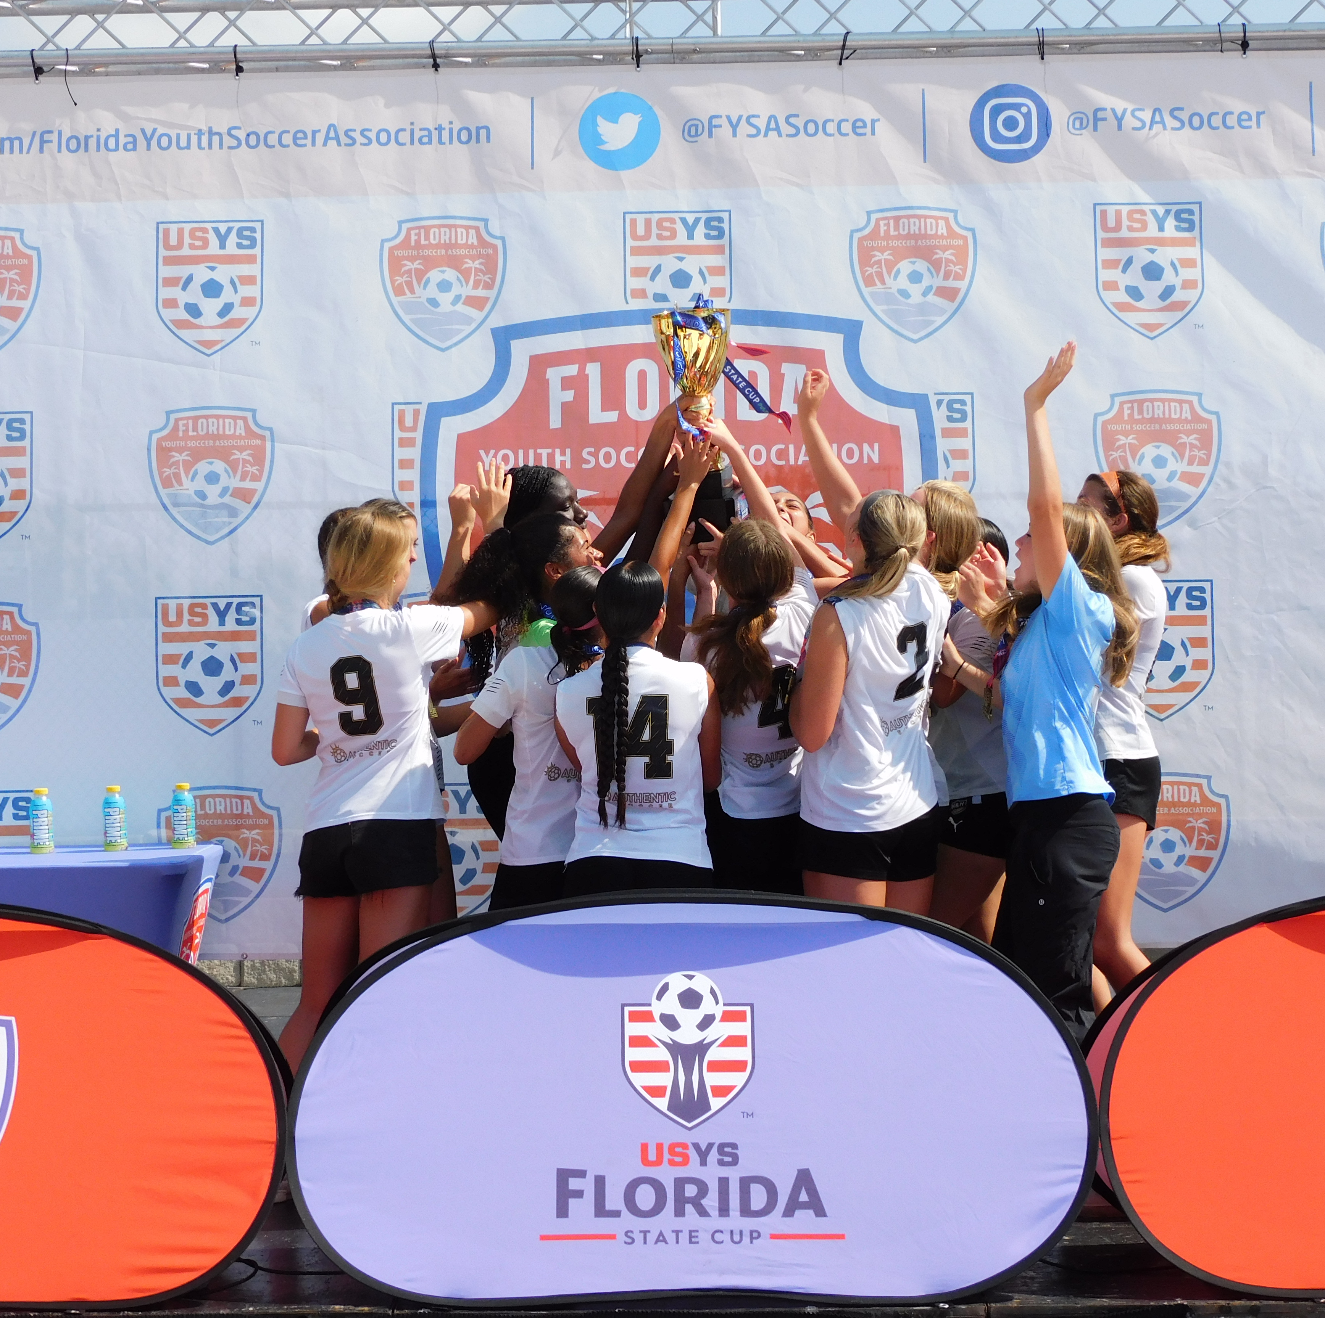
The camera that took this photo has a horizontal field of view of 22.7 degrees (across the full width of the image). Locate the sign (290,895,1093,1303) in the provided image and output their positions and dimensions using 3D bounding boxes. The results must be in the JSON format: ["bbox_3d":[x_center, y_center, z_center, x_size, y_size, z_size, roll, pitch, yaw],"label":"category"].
[{"bbox_3d":[0.060,0.919,7.089,1.680,0.820,0.500,-1,2,2],"label":"sign"}]

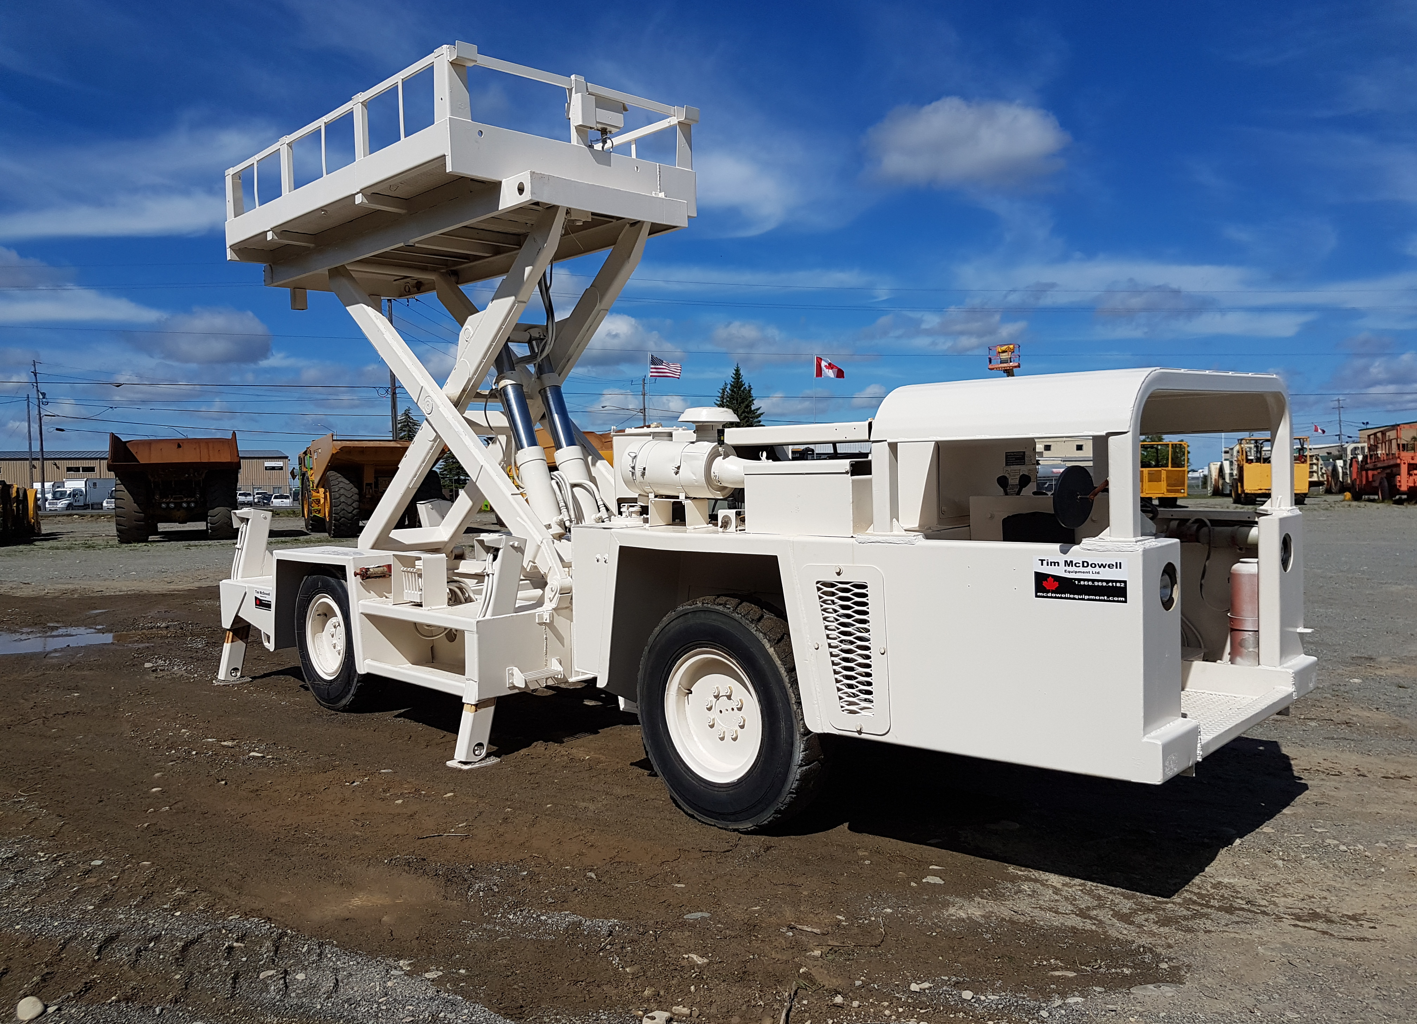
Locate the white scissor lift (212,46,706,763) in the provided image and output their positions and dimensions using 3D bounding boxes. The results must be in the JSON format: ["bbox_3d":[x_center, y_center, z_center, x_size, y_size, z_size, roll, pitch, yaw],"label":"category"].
[{"bbox_3d":[-2.018,-0.650,7.707,3.978,3.875,2.036,1,5,45],"label":"white scissor lift"}]

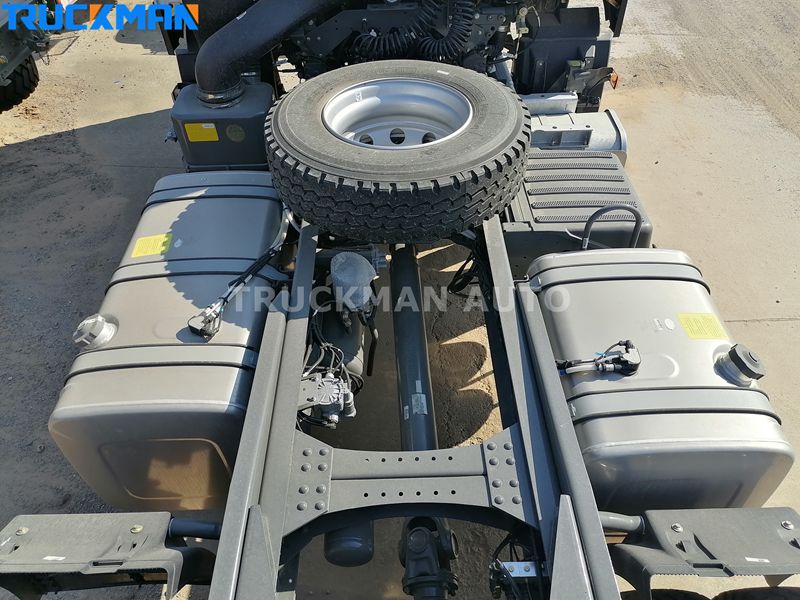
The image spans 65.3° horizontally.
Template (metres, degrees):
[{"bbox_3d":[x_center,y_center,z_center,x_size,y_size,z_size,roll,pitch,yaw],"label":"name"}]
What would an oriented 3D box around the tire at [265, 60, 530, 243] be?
[{"bbox_3d":[-0.006,-0.660,2.588,1.080,0.295,1.080,-1,44,0],"label":"tire"}]

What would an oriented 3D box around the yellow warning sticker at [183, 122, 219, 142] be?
[{"bbox_3d":[-0.960,-0.811,3.034,0.145,0.094,0.005,-1,44,0],"label":"yellow warning sticker"}]

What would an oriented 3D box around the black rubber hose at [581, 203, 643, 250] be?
[{"bbox_3d":[0.922,-0.296,2.667,0.240,0.290,0.045,-1,44,0],"label":"black rubber hose"}]

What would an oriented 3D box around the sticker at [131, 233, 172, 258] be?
[{"bbox_3d":[-1.022,-0.222,2.586,0.158,0.006,0.123,-8,44,6],"label":"sticker"}]

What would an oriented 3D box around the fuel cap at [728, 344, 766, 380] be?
[{"bbox_3d":[1.139,0.205,2.044,0.116,0.042,0.116,21,40,-21],"label":"fuel cap"}]

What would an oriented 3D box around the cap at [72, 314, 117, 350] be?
[{"bbox_3d":[-1.062,0.115,2.174,0.113,0.065,0.113,-25,40,23],"label":"cap"}]

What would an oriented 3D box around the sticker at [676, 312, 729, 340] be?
[{"bbox_3d":[1.088,0.096,2.245,0.168,0.006,0.125,9,43,-10],"label":"sticker"}]

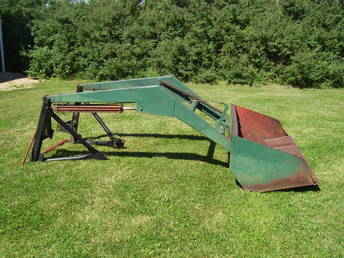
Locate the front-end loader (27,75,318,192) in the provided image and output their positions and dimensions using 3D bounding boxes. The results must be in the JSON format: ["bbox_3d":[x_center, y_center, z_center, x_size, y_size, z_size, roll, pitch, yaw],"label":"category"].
[{"bbox_3d":[-0.035,-0.125,4.628,3.412,1.025,1.839,2,15,9],"label":"front-end loader"}]

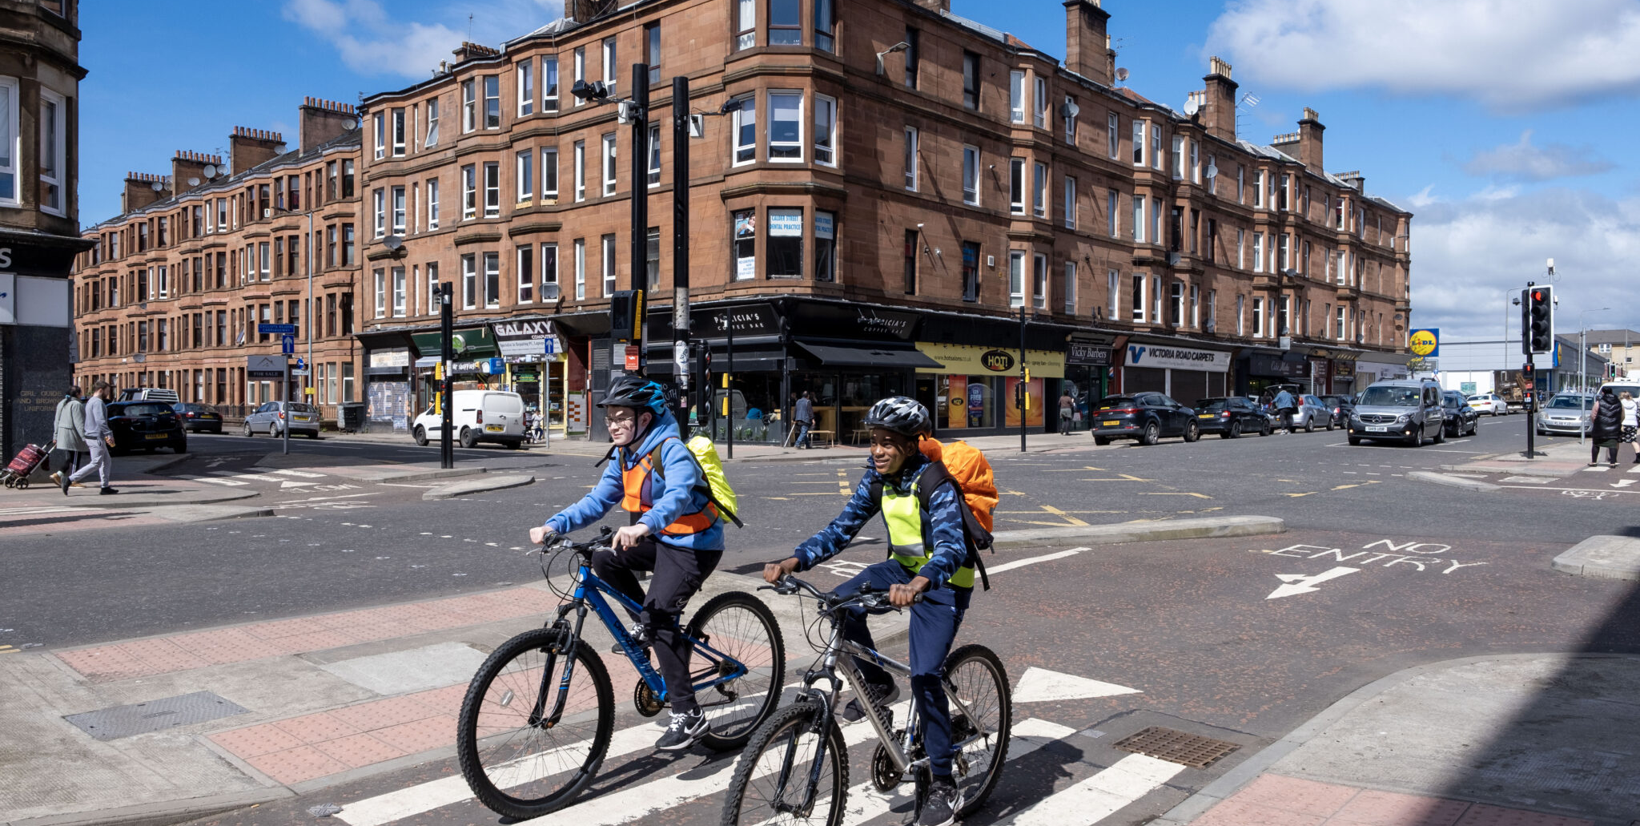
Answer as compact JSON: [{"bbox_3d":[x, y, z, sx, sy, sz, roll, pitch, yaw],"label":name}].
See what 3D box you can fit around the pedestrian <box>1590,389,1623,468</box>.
[{"bbox_3d":[16.250,0.322,24.500,0.560,1.650,0.360,1,1,37],"label":"pedestrian"}]

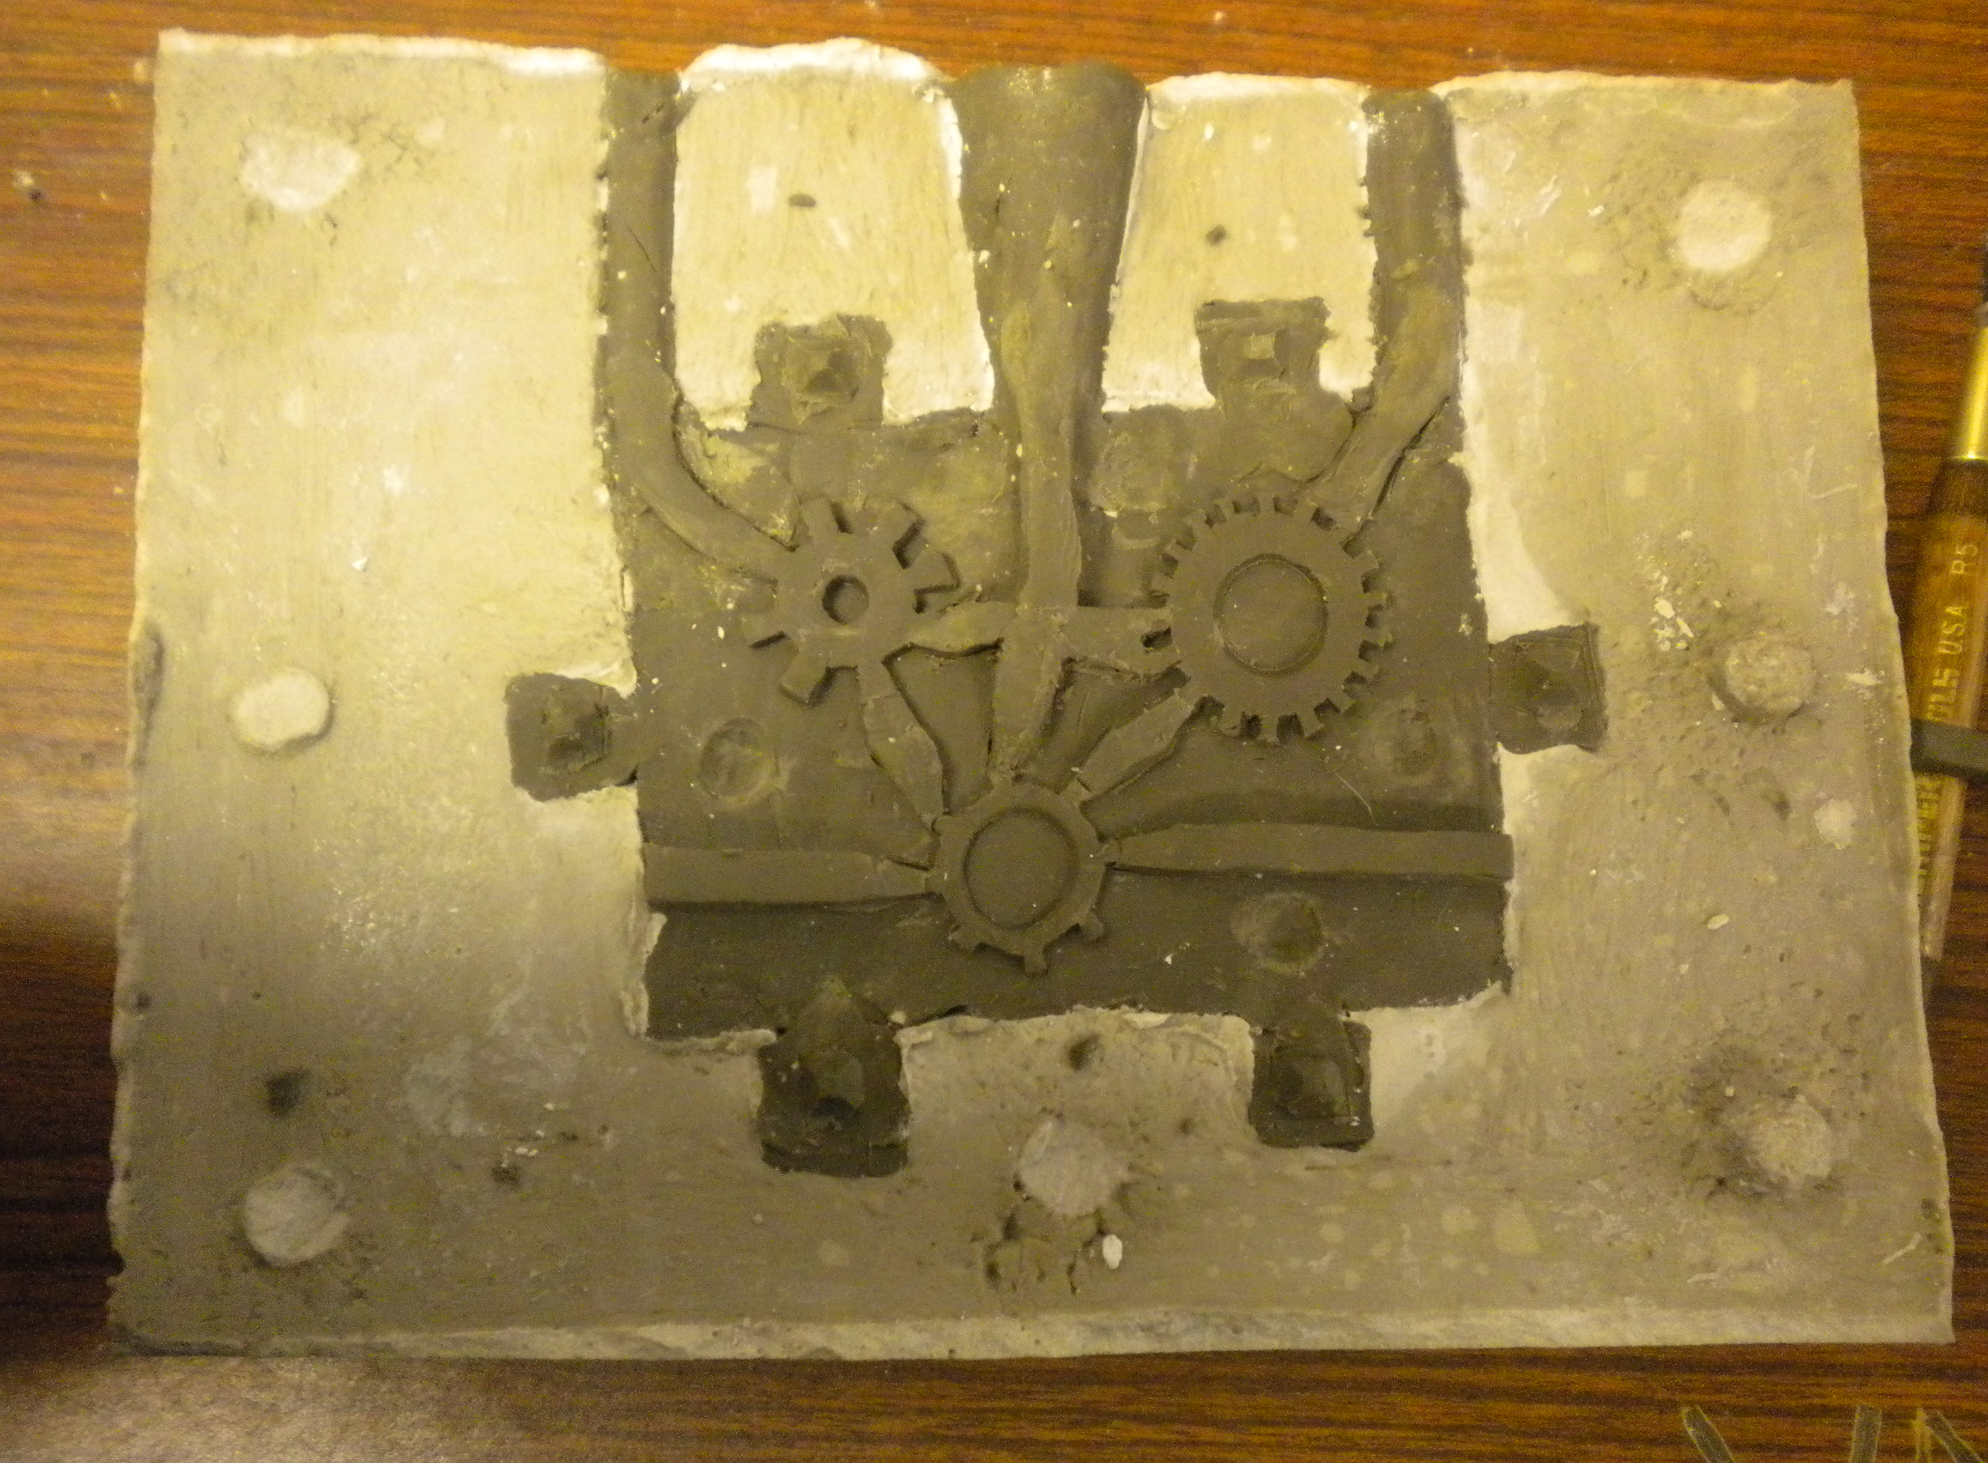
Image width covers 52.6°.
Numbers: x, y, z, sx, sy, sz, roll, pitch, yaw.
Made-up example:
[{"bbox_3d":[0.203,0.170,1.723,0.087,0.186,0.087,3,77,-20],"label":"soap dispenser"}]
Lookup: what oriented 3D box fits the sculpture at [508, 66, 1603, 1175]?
[{"bbox_3d":[0.011,-0.022,0.362,0.192,0.022,0.196,-2,84,-1],"label":"sculpture"}]

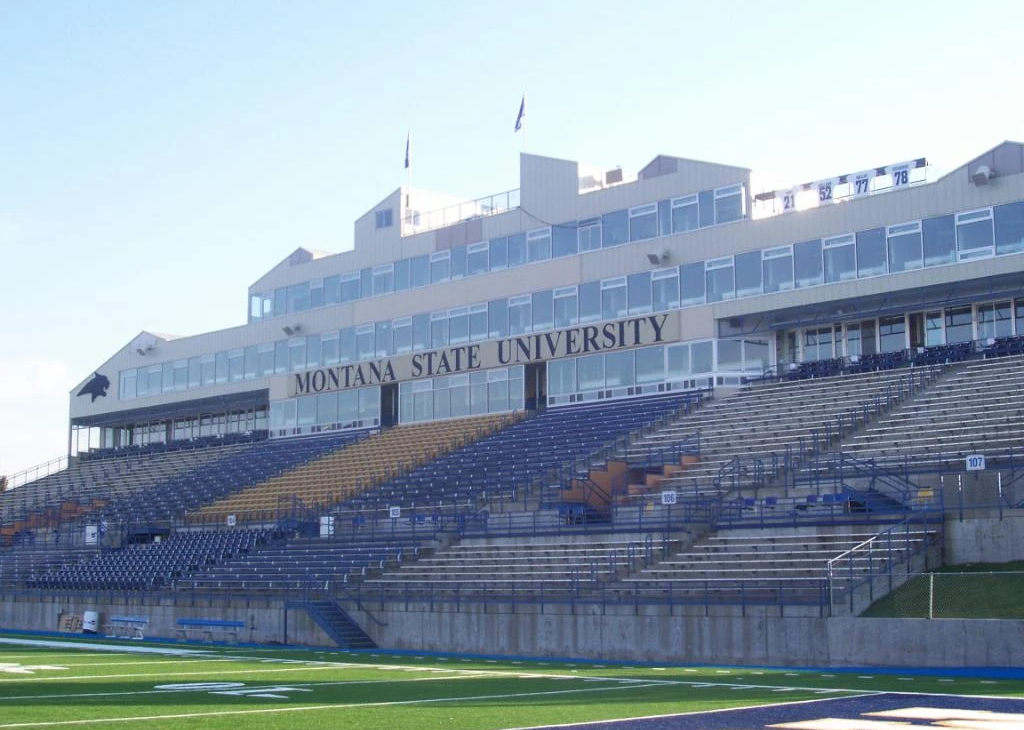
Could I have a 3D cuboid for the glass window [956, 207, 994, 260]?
[{"bbox_3d":[18.128,-5.018,61.317,0.100,2.019,1.729,8,-11,-44],"label":"glass window"}]

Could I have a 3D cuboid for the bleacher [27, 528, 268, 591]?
[{"bbox_3d":[-16.265,8.543,68.125,6.200,2.800,10.800,8,-11,-44],"label":"bleacher"}]

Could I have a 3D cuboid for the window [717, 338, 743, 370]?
[{"bbox_3d":[9.774,-0.435,70.441,1.175,1.480,0.100,0,-8,0],"label":"window"}]

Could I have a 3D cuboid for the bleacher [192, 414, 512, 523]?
[{"bbox_3d":[-7.805,4.977,77.800,12.600,5.900,11.900,8,-11,-44],"label":"bleacher"}]

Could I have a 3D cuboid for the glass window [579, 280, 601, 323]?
[{"bbox_3d":[3.763,-3.010,75.980,0.100,1.908,1.497,8,-11,-44],"label":"glass window"}]

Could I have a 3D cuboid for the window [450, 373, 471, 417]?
[{"bbox_3d":[-2.703,1.570,82.255,0.150,2.390,1.531,7,-10,-44],"label":"window"}]

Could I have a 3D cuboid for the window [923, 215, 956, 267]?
[{"bbox_3d":[17.119,-4.944,62.800,0.100,1.980,1.545,8,-11,-44],"label":"window"}]

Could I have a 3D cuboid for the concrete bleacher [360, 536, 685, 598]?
[{"bbox_3d":[-0.092,5.966,45.583,4.400,1.800,9.600,8,-11,-44],"label":"concrete bleacher"}]

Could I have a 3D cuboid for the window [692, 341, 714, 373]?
[{"bbox_3d":[8.613,-0.301,70.819,0.150,1.390,1.300,7,-11,-44],"label":"window"}]

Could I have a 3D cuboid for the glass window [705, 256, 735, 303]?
[{"bbox_3d":[9.376,-3.810,70.485,0.150,2.020,1.640,7,-11,-44],"label":"glass window"}]

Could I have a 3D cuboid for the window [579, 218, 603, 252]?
[{"bbox_3d":[3.835,-6.391,76.679,0.100,1.700,1.590,8,-11,-44],"label":"window"}]

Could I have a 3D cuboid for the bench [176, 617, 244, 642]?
[{"bbox_3d":[-9.908,8.653,51.003,0.480,0.720,3.870,8,-11,-44],"label":"bench"}]

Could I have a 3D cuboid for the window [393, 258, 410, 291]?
[{"bbox_3d":[-6.060,-4.919,86.728,0.150,1.780,1.370,7,-11,-44],"label":"window"}]

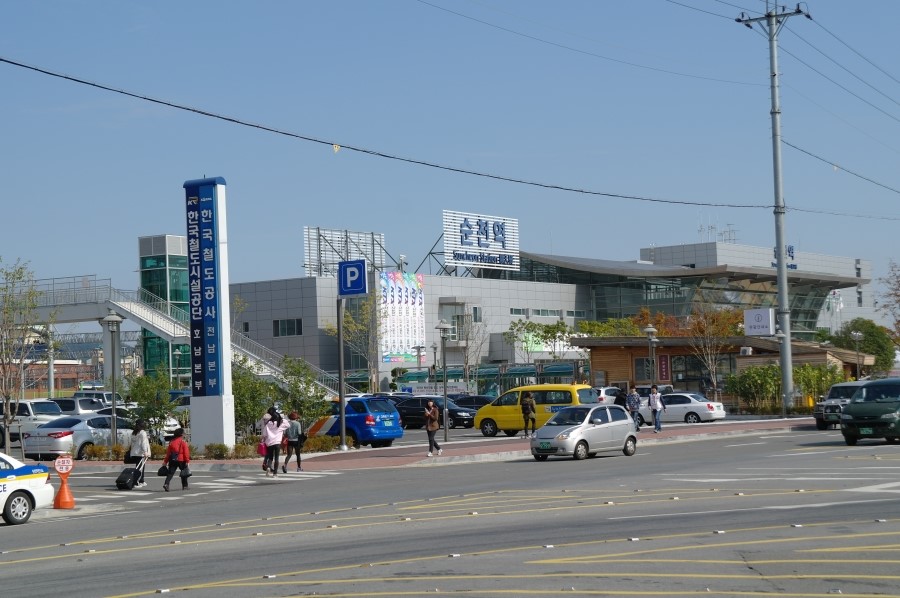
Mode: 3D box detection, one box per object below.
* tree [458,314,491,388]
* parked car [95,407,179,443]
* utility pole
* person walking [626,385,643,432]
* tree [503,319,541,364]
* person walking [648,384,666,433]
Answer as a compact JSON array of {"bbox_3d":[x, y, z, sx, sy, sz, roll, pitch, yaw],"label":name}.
[{"bbox_3d":[1.594,4.254,115.942,2.150,6.500,2.100,-2,-3,1],"label":"tree"},{"bbox_3d":[-12.431,5.191,68.696,4.500,1.620,1.820,-4,-4,32],"label":"parked car"},{"bbox_3d":[16.332,-4.287,85.345,3.600,20.200,0.700,-5,-4,38],"label":"utility pole"},{"bbox_3d":[6.941,4.131,65.000,0.500,1.750,0.400,-3,-3,12],"label":"person walking"},{"bbox_3d":[4.972,4.572,115.000,2.500,6.400,2.500,-2,-3,0],"label":"tree"},{"bbox_3d":[7.747,4.129,64.654,0.600,1.760,0.420,-3,-3,20],"label":"person walking"}]

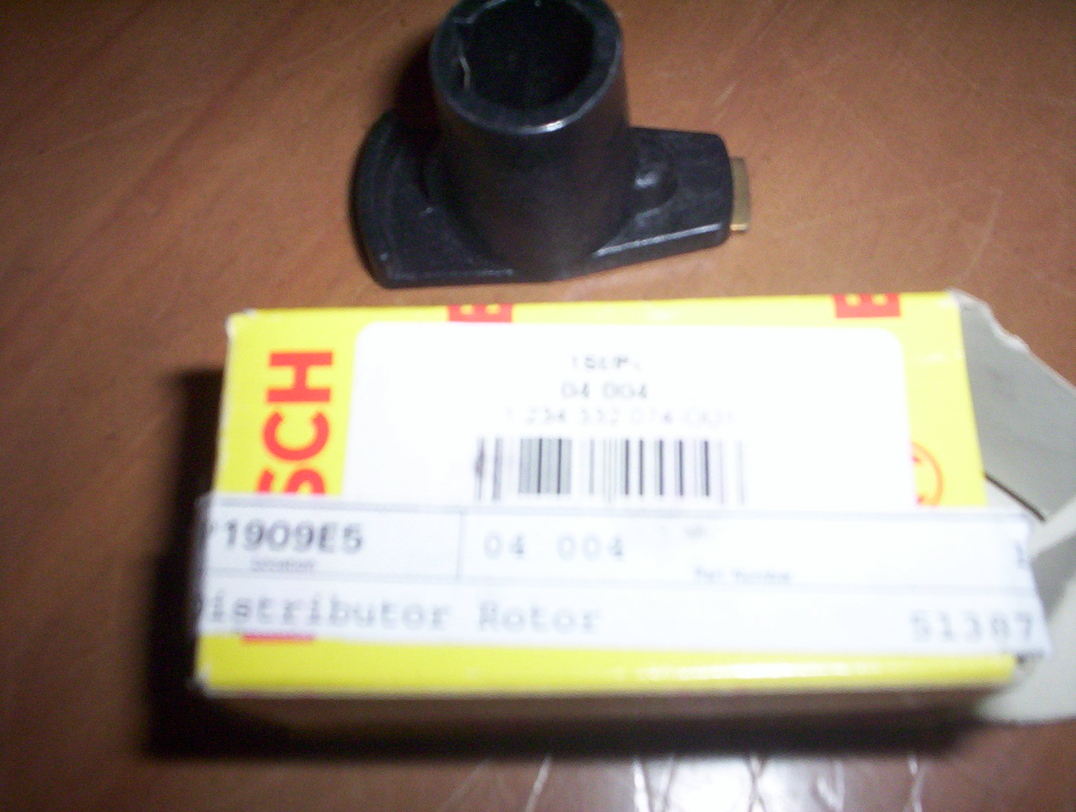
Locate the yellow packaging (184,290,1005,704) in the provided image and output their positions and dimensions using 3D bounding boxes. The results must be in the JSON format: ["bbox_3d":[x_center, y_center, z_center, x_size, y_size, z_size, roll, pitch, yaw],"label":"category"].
[{"bbox_3d":[0.007,0.015,0.143,0.080,0.042,0.042,-1,71,1],"label":"yellow packaging"}]

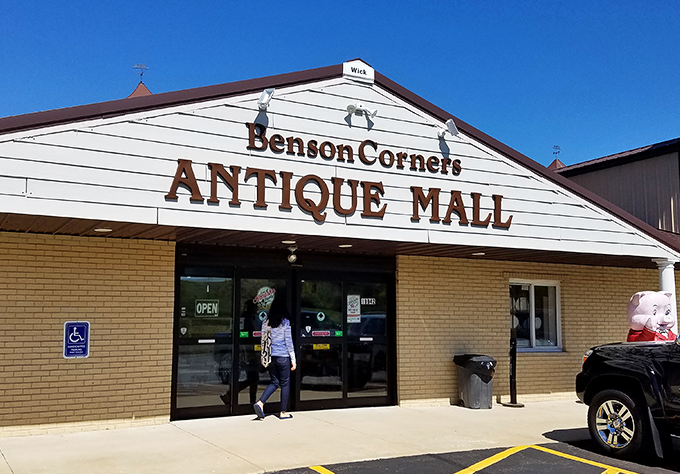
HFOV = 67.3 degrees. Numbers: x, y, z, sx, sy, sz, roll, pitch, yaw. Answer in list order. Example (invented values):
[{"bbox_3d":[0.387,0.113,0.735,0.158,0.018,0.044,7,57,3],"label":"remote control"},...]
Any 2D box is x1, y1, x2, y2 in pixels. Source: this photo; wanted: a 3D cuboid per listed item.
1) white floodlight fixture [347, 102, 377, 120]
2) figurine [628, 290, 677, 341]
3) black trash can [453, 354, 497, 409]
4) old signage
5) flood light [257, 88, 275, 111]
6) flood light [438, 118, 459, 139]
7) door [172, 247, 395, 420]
[{"bbox_3d":[0.249,-1.456,5.926,0.330,0.190,0.180,4,-7,-22],"label":"white floodlight fixture"},{"bbox_3d":[4.532,1.723,7.409,0.600,1.830,0.550,2,-7,-11],"label":"figurine"},{"bbox_3d":[2.143,2.285,8.121,0.500,0.790,0.500,2,-7,-10],"label":"black trash can"},{"bbox_3d":[0.272,-0.630,5.902,4.300,1.010,0.070,4,-7,-22],"label":"old signage"},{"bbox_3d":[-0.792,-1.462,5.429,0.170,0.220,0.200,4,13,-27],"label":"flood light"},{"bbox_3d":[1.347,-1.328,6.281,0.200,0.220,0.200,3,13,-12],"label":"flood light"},{"bbox_3d":[-0.674,1.333,7.411,3.355,2.335,0.150,4,-7,-22],"label":"door"}]

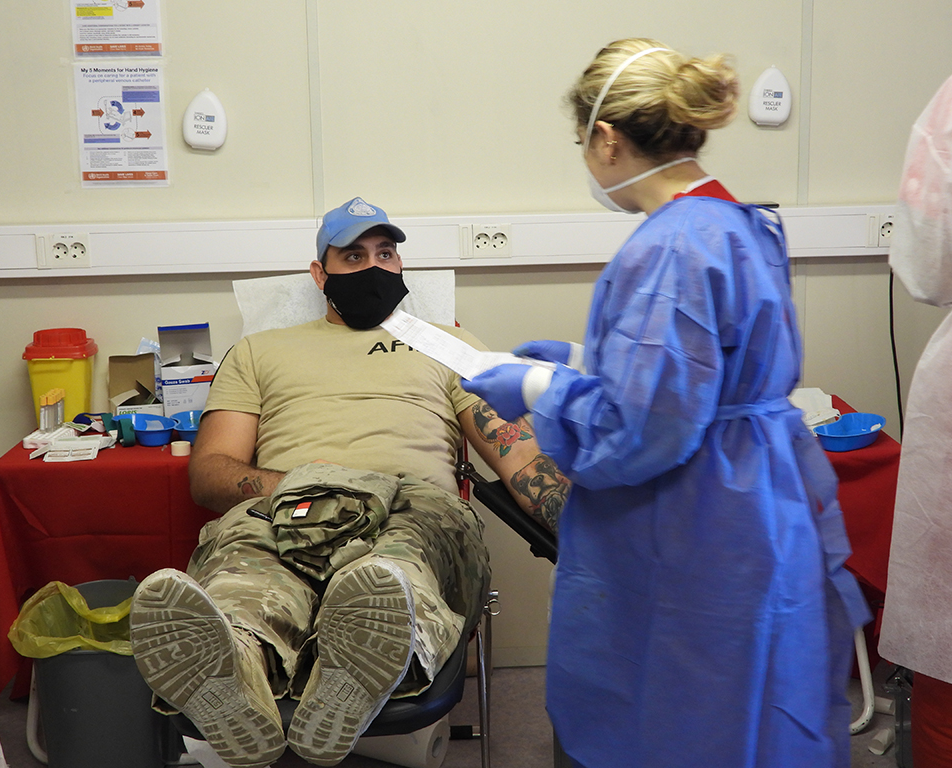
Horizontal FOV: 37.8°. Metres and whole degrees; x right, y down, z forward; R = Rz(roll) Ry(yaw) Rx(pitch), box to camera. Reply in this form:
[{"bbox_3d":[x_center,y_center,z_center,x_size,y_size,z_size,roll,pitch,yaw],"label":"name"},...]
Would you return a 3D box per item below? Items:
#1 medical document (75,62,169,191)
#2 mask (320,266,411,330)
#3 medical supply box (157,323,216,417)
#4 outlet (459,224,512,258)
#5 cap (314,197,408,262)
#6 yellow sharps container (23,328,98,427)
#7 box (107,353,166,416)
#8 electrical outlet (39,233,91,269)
[{"bbox_3d":[-0.849,-0.621,3.341,0.209,0.296,0.004,-2,11,-5],"label":"medical document"},{"bbox_3d":[-0.222,-0.181,2.841,0.158,0.130,0.115,-5,1,-22],"label":"mask"},{"bbox_3d":[-0.681,-0.016,3.270,0.117,0.238,0.095,-5,11,-19],"label":"medical supply box"},{"bbox_3d":[0.025,-0.349,3.408,0.128,0.083,0.015,-2,11,-5],"label":"outlet"},{"bbox_3d":[-0.239,-0.333,2.875,0.174,0.127,0.260,-5,-4,-22],"label":"cap"},{"bbox_3d":[-0.985,-0.016,3.315,0.154,0.232,0.146,-2,11,-5],"label":"yellow sharps container"},{"bbox_3d":[-0.787,0.025,3.240,0.105,0.173,0.078,-5,11,-22],"label":"box"},{"bbox_3d":[-0.985,-0.316,3.318,0.128,0.083,0.015,-2,11,-5],"label":"electrical outlet"}]

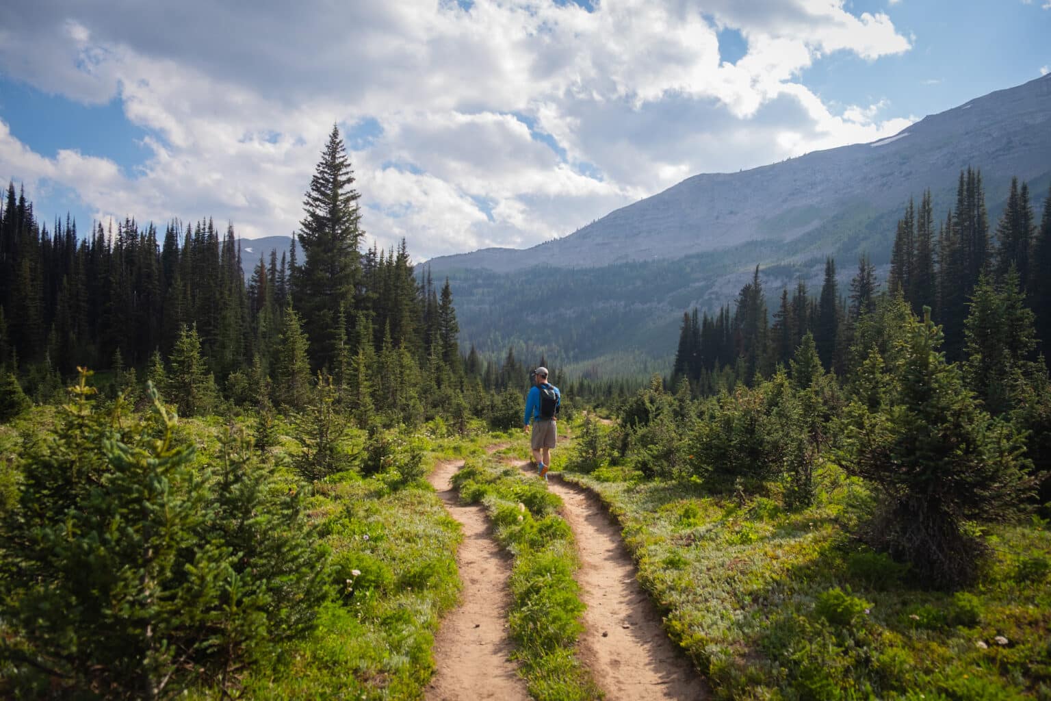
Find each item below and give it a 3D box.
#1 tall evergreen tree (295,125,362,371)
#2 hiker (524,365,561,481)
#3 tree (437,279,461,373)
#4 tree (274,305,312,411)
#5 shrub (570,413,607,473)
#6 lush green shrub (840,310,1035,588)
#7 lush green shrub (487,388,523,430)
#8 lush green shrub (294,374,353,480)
[{"bbox_3d":[-12.536,-6.036,52.000,4.231,16.670,4.100,0,-1,0],"label":"tall evergreen tree"},{"bbox_3d":[0.261,1.159,13.000,0.560,1.809,0.500,0,-1,-20],"label":"hiker"},{"bbox_3d":[-5.072,-1.140,54.000,1.519,7.272,1.600,0,-1,0],"label":"tree"},{"bbox_3d":[-9.097,0.305,32.000,1.511,4.213,1.450,0,-1,0],"label":"tree"},{"bbox_3d":[1.036,1.522,13.400,0.606,0.970,0.580,0,-1,0],"label":"shrub"},{"bbox_3d":[3.174,0.753,6.300,1.506,2.127,1.400,0,-1,0],"label":"lush green shrub"},{"bbox_3d":[-0.554,1.629,23.000,0.993,1.225,0.950,0,-1,0],"label":"lush green shrub"},{"bbox_3d":[-3.132,1.181,12.700,0.919,1.646,0.900,0,-1,0],"label":"lush green shrub"}]

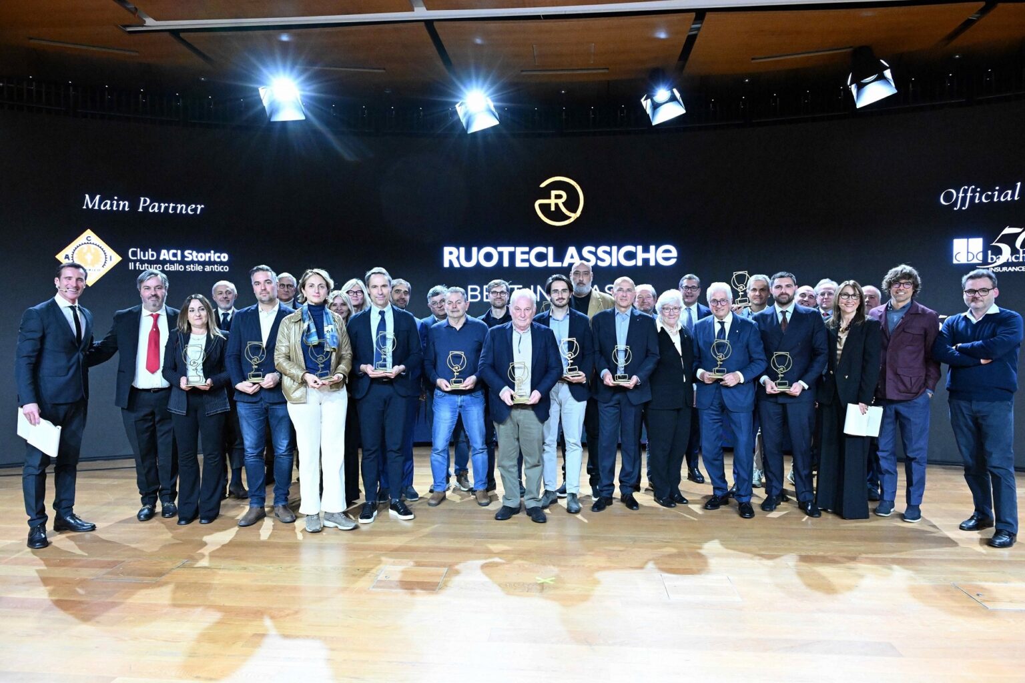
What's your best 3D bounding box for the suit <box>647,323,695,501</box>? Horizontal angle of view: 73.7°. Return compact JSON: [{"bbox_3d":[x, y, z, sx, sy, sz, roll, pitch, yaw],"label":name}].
[{"bbox_3d":[1.248,0.531,5.323,0.444,1.375,0.310,-1,4,-12],"label":"suit"}]

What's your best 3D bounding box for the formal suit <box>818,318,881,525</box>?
[{"bbox_3d":[2.453,0.543,4.989,0.444,1.437,0.350,2,5,30],"label":"formal suit"}]

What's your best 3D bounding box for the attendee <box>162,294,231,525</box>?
[{"bbox_3d":[-2.270,0.470,4.911,0.454,1.615,0.380,-1,4,-19],"label":"attendee"}]

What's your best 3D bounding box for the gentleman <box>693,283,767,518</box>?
[{"bbox_3d":[1.625,0.406,5.083,0.540,1.677,0.430,1,3,20],"label":"gentleman"}]

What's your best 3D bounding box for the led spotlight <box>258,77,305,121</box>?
[{"bbox_3d":[-2.242,-2.419,6.700,0.420,0.420,0.400,-1,38,-20],"label":"led spotlight"}]

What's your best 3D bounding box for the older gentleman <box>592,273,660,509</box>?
[{"bbox_3d":[0.858,0.383,5.210,0.524,1.748,0.400,1,4,8],"label":"older gentleman"}]

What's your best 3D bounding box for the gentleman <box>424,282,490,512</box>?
[{"bbox_3d":[-0.429,0.411,5.231,0.510,1.652,0.420,0,3,-4],"label":"gentleman"}]

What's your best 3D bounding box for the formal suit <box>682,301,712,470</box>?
[{"bbox_3d":[1.572,0.393,5.995,0.520,1.488,0.320,0,2,13],"label":"formal suit"}]

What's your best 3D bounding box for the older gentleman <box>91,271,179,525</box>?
[{"bbox_3d":[-2.801,0.374,4.996,0.695,1.794,0.450,-1,4,-20],"label":"older gentleman"}]

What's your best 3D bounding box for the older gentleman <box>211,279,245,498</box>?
[{"bbox_3d":[-2.339,0.364,5.599,0.501,1.732,0.360,-1,4,-18],"label":"older gentleman"}]

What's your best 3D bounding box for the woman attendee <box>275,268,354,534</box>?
[{"bbox_3d":[-1.350,0.384,4.659,0.540,1.762,0.440,-1,2,-19],"label":"woman attendee"}]

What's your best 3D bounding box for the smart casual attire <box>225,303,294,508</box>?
[{"bbox_3d":[-1.784,0.455,4.810,0.520,1.449,0.380,-1,2,-19],"label":"smart casual attire"}]

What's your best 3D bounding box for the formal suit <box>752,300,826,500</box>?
[{"bbox_3d":[2.079,0.459,5.065,0.530,1.474,0.360,1,3,24],"label":"formal suit"}]

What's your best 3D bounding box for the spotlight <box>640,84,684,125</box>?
[{"bbox_3d":[1.355,-2.210,6.200,0.360,0.350,0.360,-11,43,11],"label":"spotlight"}]

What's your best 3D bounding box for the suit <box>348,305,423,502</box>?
[{"bbox_3d":[-0.922,0.481,4.966,0.544,1.506,0.380,0,4,-7],"label":"suit"}]

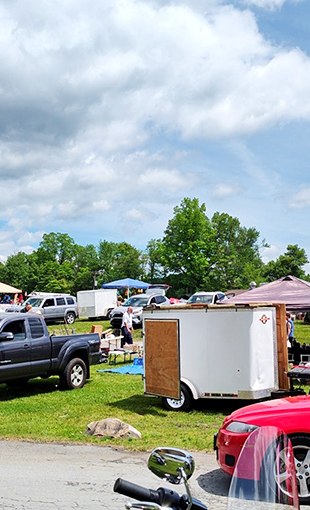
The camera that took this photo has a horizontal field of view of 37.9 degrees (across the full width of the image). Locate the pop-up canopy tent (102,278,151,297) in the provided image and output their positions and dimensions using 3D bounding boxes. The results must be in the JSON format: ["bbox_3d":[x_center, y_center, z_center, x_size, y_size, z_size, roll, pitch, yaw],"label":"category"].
[{"bbox_3d":[-2.228,3.317,37.000,3.050,2.800,3.050,-7,-11,45],"label":"pop-up canopy tent"}]

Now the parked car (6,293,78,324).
[{"bbox_3d":[-6.300,3.080,25.200,1.780,1.670,4.420,-5,-8,36],"label":"parked car"}]

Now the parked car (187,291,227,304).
[{"bbox_3d":[2.906,3.039,26.000,1.900,1.760,4.700,-4,-9,28],"label":"parked car"}]

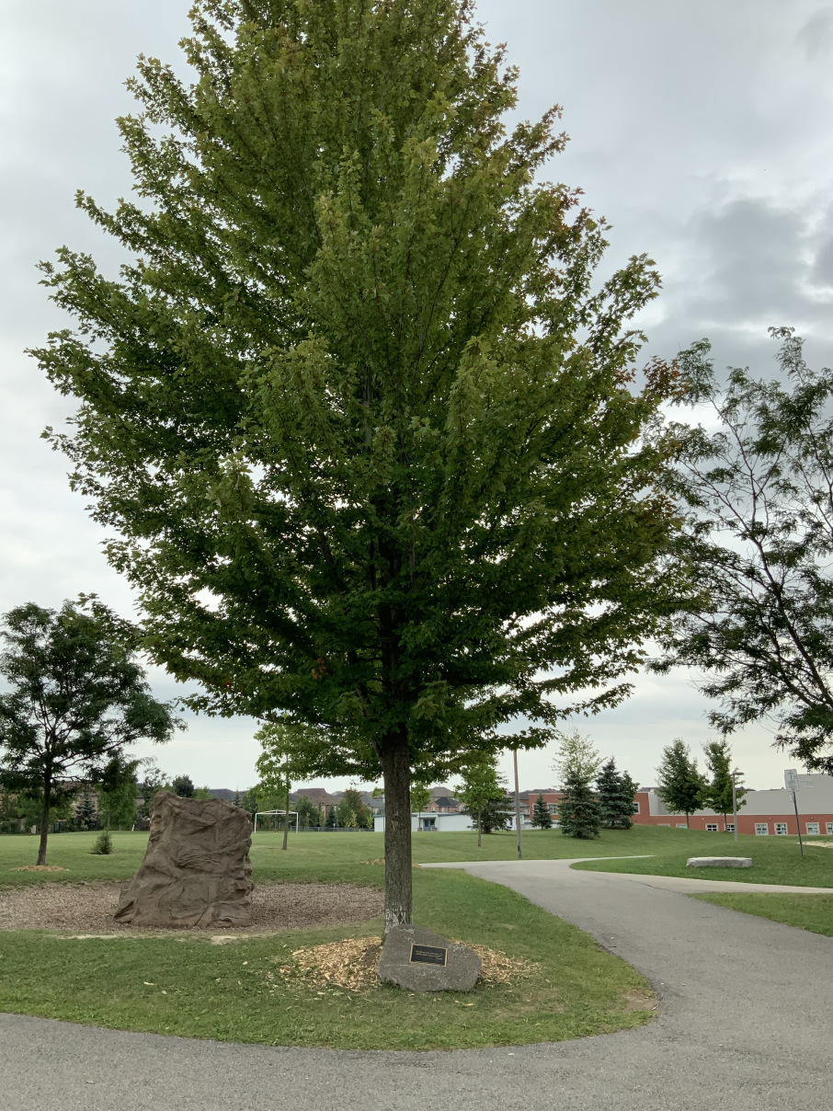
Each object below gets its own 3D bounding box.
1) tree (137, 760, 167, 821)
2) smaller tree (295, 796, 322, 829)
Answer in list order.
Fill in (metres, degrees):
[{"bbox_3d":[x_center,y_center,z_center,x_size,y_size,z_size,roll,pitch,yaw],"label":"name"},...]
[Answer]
[{"bbox_3d":[-26.043,23.785,92.000,3.272,6.602,3.272,4,-16,-15],"label":"tree"},{"bbox_3d":[-16.784,40.055,144.555,4.285,4.955,4.285,2,-16,-6],"label":"smaller tree"}]

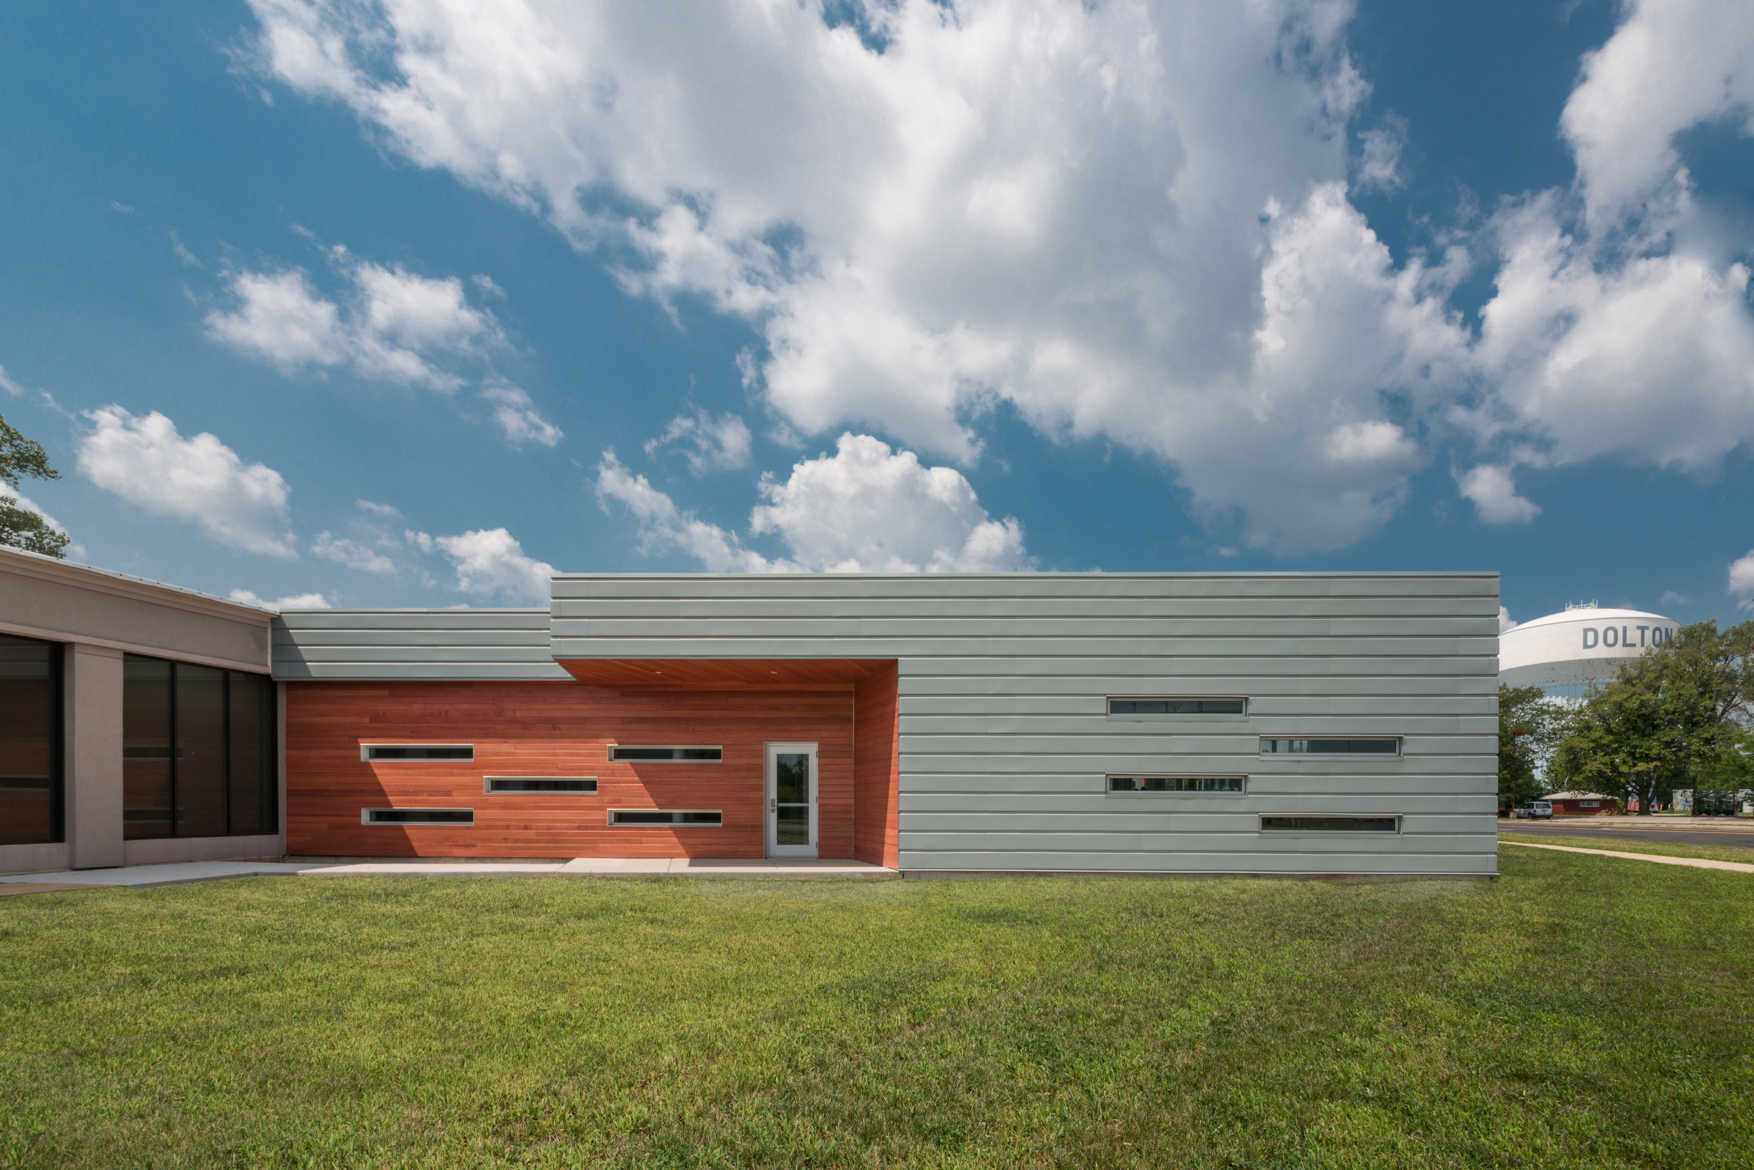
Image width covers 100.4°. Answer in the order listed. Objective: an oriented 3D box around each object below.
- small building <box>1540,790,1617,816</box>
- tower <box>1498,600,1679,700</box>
[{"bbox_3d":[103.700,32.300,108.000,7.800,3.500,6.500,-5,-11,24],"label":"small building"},{"bbox_3d":[119.100,20.700,125.000,27.000,36.400,27.000,-1,-10,8],"label":"tower"}]

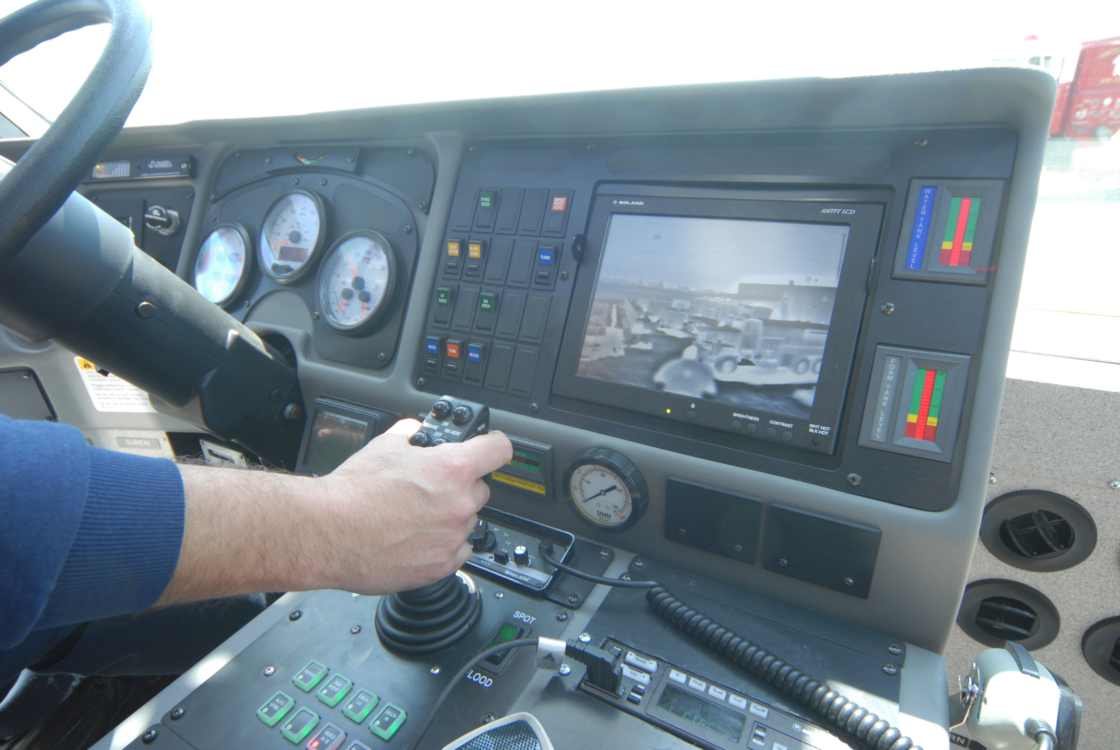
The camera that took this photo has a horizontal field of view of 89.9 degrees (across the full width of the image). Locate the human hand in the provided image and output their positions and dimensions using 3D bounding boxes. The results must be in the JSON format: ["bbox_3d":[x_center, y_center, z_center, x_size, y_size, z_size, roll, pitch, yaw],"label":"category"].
[{"bbox_3d":[-0.112,0.100,0.432,0.145,0.115,0.092,-2,26,2],"label":"human hand"}]

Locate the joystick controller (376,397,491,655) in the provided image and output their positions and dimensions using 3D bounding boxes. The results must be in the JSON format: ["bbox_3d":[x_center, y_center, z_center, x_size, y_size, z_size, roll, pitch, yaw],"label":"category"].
[{"bbox_3d":[-0.102,0.117,0.463,0.092,0.188,0.100,15,18,25],"label":"joystick controller"}]

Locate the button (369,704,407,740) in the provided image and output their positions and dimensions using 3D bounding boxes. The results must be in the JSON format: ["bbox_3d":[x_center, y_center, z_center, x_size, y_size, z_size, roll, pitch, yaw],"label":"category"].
[{"bbox_3d":[-0.122,0.245,0.399,0.018,0.006,0.021,12,30,28],"label":"button"}]

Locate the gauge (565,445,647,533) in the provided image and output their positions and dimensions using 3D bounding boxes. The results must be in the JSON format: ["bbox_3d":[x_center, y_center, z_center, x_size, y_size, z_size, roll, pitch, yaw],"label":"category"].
[{"bbox_3d":[0.042,0.106,0.518,0.078,0.078,0.024,12,24,27],"label":"gauge"}]

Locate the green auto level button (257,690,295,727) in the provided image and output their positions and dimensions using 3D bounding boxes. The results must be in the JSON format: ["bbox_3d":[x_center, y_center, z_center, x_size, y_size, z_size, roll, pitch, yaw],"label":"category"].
[{"bbox_3d":[-0.209,0.244,0.412,0.018,0.006,0.021,12,30,28],"label":"green auto level button"}]

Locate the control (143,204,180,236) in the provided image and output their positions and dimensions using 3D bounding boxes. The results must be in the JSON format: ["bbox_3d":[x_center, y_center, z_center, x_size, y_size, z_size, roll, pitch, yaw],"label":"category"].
[{"bbox_3d":[-0.593,-0.230,0.835,0.037,0.037,0.033,-1,1,2],"label":"control"}]

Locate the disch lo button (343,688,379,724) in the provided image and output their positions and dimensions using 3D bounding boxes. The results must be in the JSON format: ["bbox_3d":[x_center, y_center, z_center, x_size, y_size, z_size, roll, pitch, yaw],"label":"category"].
[{"bbox_3d":[-0.146,0.241,0.411,0.018,0.006,0.021,12,30,28],"label":"disch lo button"}]

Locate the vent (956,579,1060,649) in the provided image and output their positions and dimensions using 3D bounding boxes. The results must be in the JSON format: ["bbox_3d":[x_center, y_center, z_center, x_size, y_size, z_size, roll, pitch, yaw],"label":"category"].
[{"bbox_3d":[0.502,0.271,0.633,0.095,0.095,0.020,11,21,26],"label":"vent"}]

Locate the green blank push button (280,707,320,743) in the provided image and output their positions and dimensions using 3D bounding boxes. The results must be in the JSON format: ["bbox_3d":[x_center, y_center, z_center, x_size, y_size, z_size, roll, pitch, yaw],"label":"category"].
[{"bbox_3d":[-0.185,0.248,0.400,0.018,0.006,0.021,12,30,28],"label":"green blank push button"}]

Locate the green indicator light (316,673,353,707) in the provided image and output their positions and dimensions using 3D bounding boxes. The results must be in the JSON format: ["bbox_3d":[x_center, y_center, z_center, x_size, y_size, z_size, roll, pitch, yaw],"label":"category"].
[{"bbox_3d":[-0.170,0.236,0.423,0.018,0.006,0.021,12,30,28],"label":"green indicator light"}]

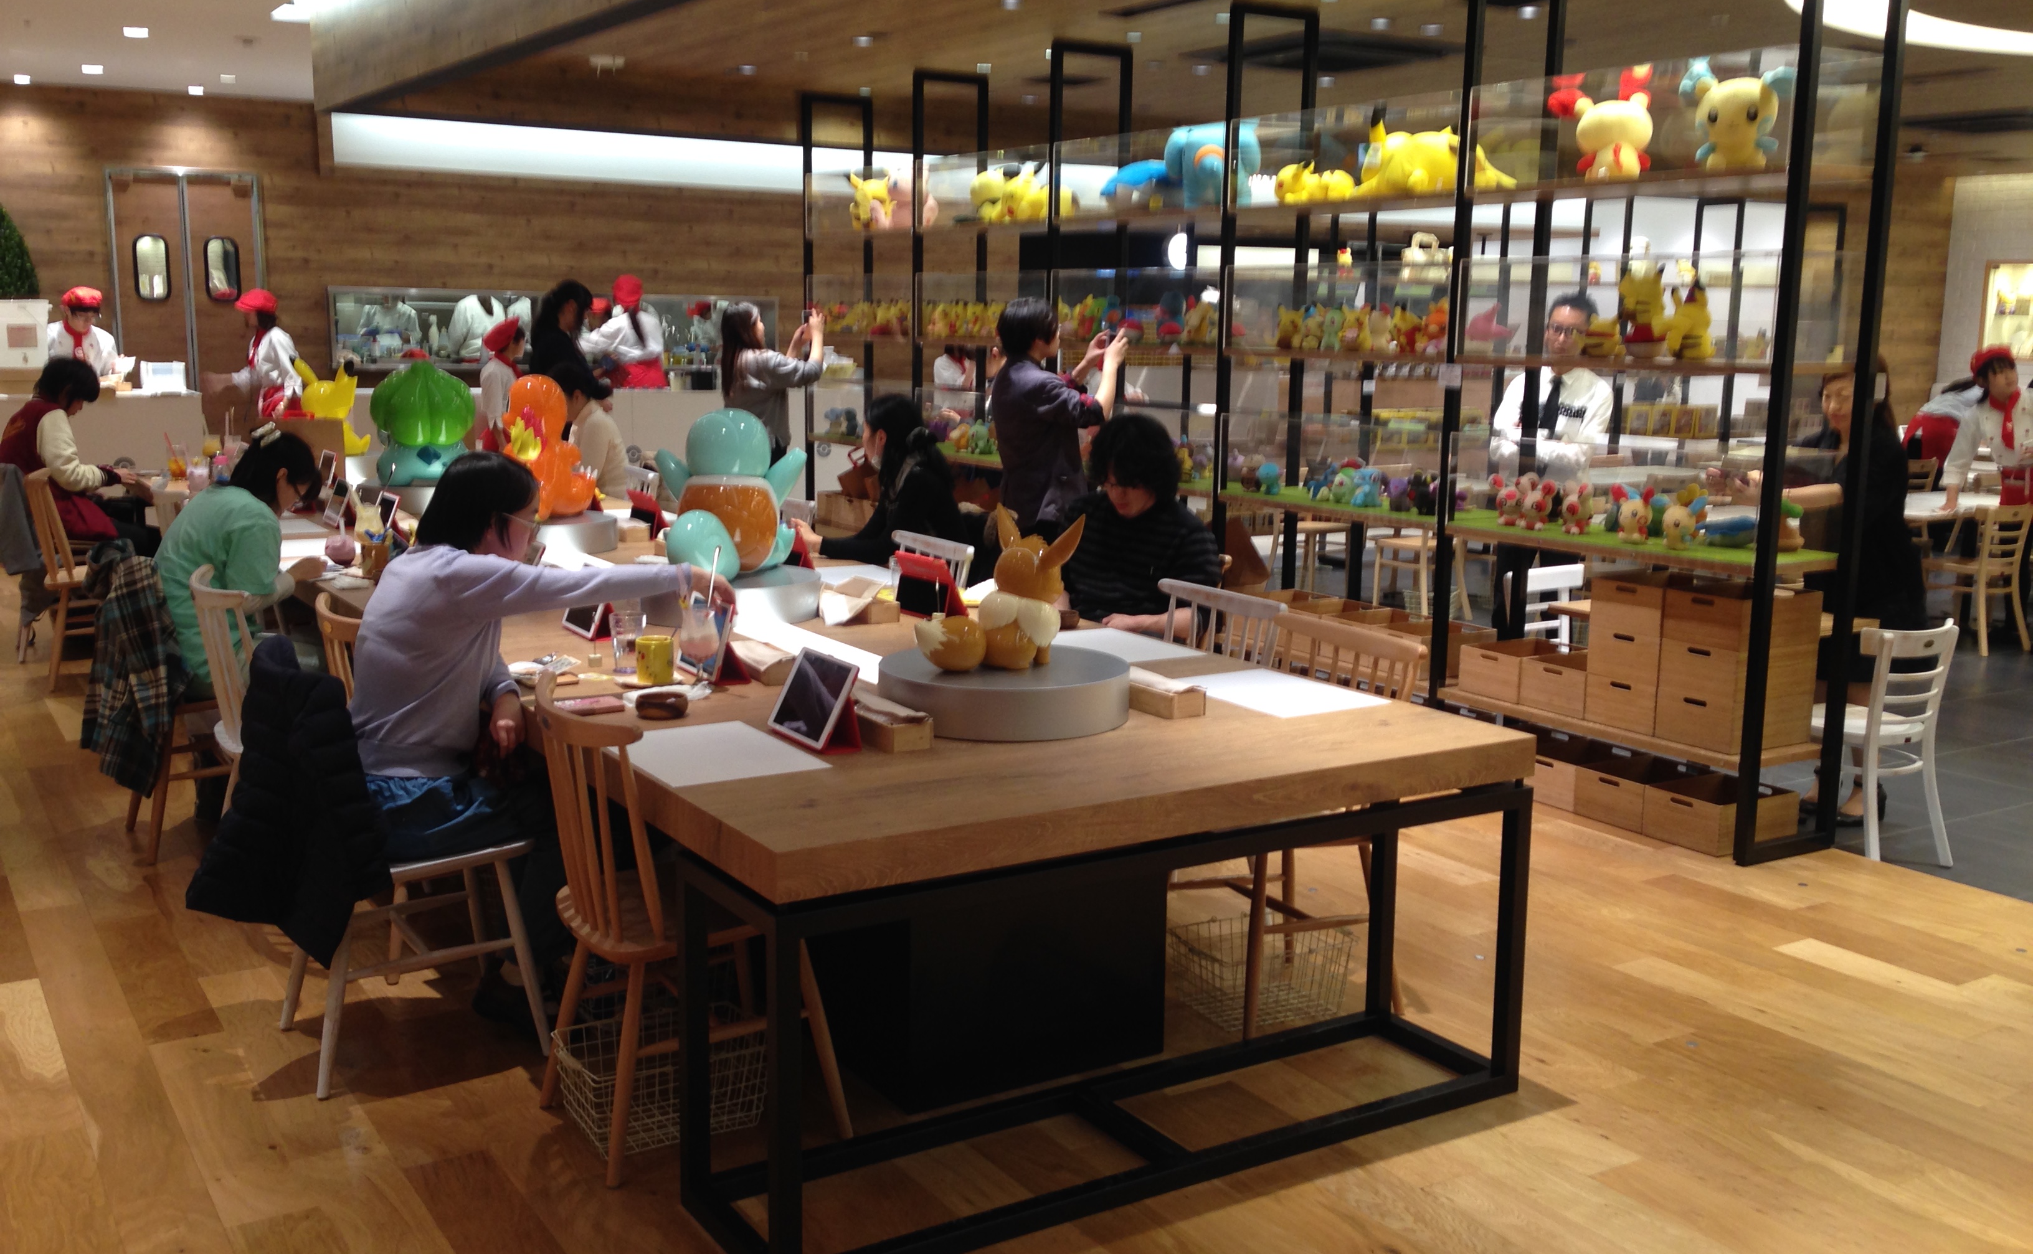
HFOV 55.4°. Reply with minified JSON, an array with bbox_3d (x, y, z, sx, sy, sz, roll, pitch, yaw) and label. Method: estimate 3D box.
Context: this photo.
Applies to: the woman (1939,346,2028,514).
[{"bbox_3d":[4.701,-0.628,9.350,0.580,1.440,0.480,0,9,-6],"label":"woman"}]

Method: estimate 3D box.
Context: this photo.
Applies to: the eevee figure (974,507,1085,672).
[{"bbox_3d":[0.023,-0.087,3.900,0.200,0.320,0.200,9,13,39],"label":"eevee figure"}]

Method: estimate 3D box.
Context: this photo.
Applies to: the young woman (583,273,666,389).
[{"bbox_3d":[-2.579,-1.476,12.968,0.450,1.710,0.450,8,12,40],"label":"young woman"}]

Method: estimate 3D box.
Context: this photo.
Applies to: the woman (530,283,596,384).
[{"bbox_3d":[-2.079,-0.860,9.378,0.420,1.600,0.460,1,10,2],"label":"woman"}]

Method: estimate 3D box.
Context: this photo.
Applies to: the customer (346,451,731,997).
[{"bbox_3d":[-0.999,0.240,4.188,0.940,1.220,0.520,-5,11,-32],"label":"customer"}]

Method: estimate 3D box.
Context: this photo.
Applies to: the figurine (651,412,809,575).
[{"bbox_3d":[-0.736,-0.357,5.024,0.400,0.440,0.380,3,10,15],"label":"figurine"}]

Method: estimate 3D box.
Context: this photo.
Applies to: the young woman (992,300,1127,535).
[{"bbox_3d":[0.181,-0.440,7.209,0.530,1.560,0.450,-7,12,-37],"label":"young woman"}]

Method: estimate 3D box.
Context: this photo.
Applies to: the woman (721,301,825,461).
[{"bbox_3d":[-1.150,-0.735,9.200,0.600,1.590,0.460,-5,11,-32],"label":"woman"}]

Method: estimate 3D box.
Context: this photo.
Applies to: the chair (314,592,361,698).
[{"bbox_3d":[-1.381,0.353,4.705,0.500,0.830,0.500,-5,11,-32],"label":"chair"}]

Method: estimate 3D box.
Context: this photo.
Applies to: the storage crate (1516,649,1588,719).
[{"bbox_3d":[1.784,0.174,6.002,0.350,0.141,0.262,-5,11,-32],"label":"storage crate"}]

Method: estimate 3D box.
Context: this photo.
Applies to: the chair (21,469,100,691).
[{"bbox_3d":[-3.595,-0.200,7.715,0.510,0.835,0.490,-2,10,-16],"label":"chair"}]

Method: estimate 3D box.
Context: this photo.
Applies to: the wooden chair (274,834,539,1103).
[{"bbox_3d":[-1.283,0.464,4.003,0.500,0.830,0.500,-5,11,-32],"label":"wooden chair"}]

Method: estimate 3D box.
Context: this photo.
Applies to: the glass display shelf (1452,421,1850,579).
[{"bbox_3d":[1.930,-0.397,6.006,0.420,0.350,1.200,-5,11,-32],"label":"glass display shelf"}]

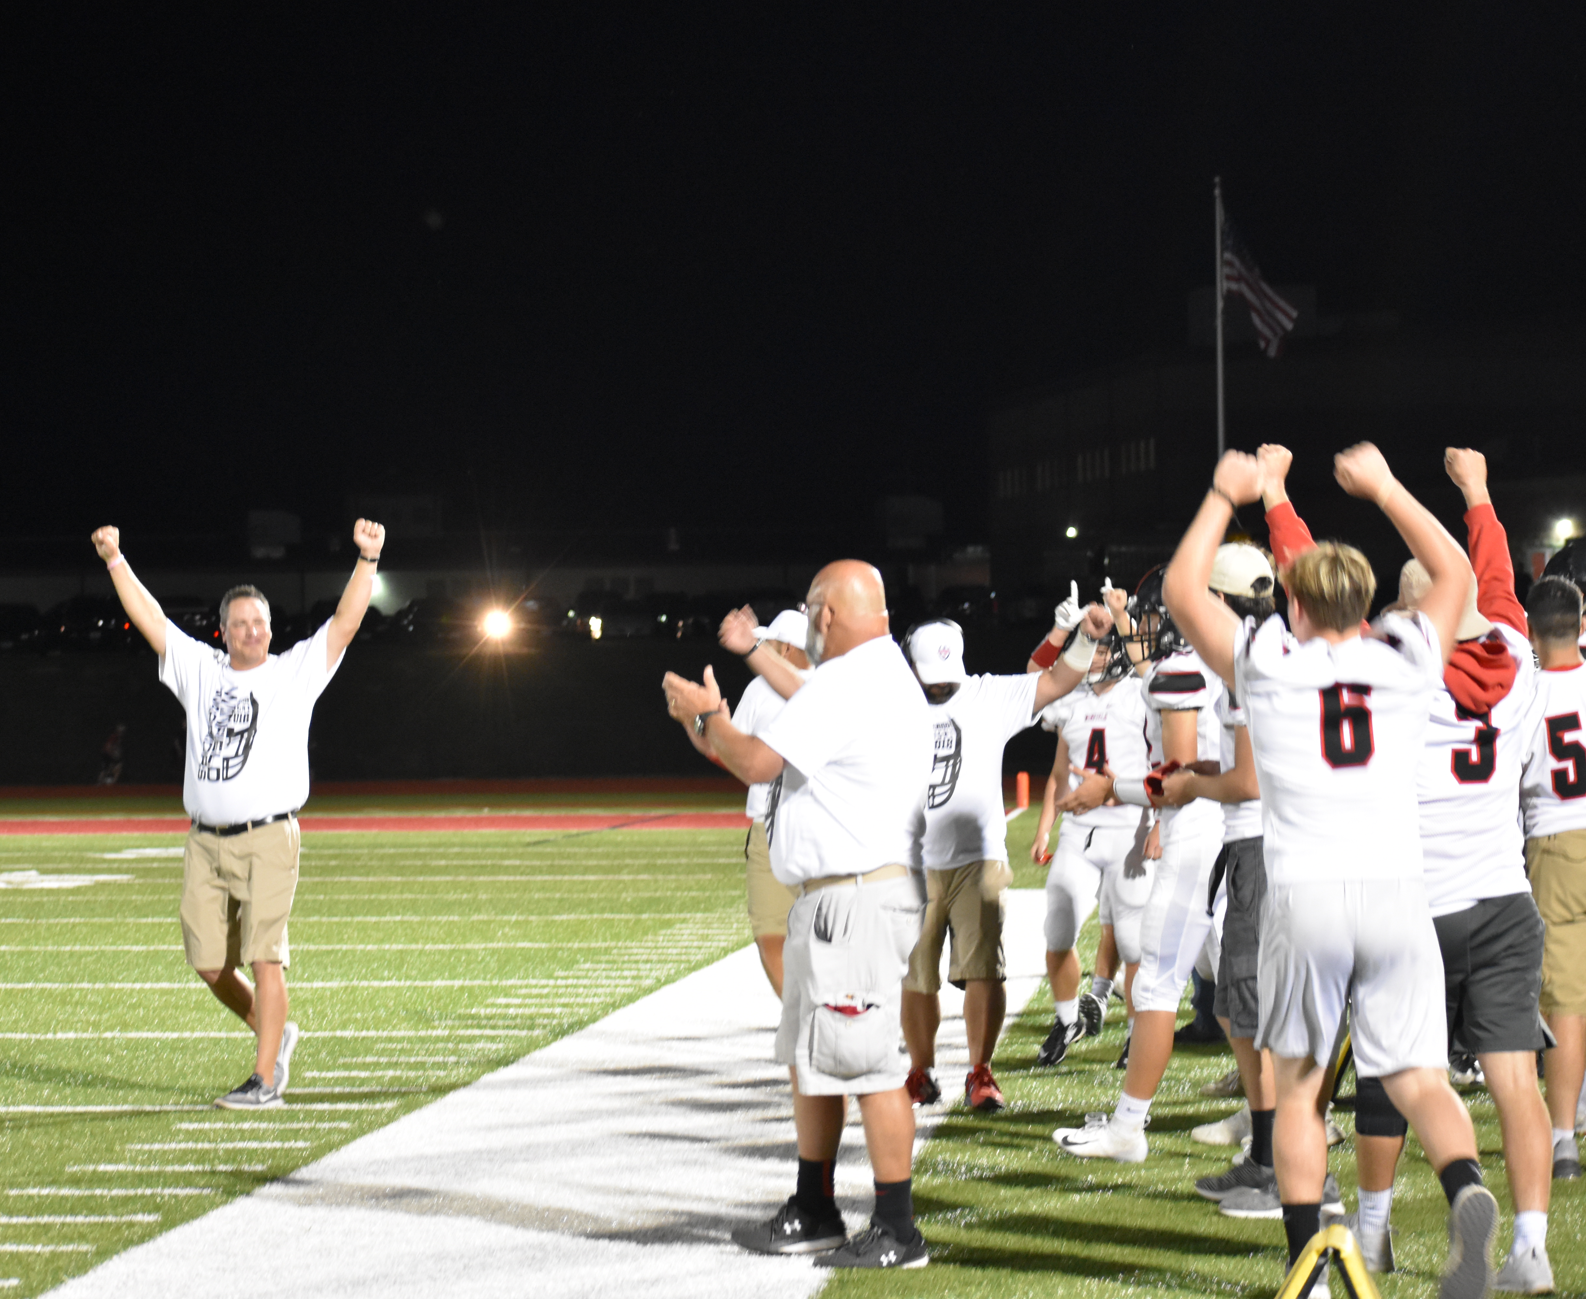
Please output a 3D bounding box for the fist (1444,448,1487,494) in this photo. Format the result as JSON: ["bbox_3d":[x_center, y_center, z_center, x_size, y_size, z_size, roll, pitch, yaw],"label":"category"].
[{"bbox_3d":[1.650,-0.437,13.950,0.100,0.112,0.095,-1,-1,-20],"label":"fist"}]

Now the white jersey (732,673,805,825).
[{"bbox_3d":[0.027,0.388,22.600,0.420,0.640,0.520,-1,-1,27],"label":"white jersey"}]

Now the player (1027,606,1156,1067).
[{"bbox_3d":[1.186,0.735,22.300,0.560,1.800,0.460,-1,-1,18],"label":"player"}]

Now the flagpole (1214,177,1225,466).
[{"bbox_3d":[9.409,-4.790,125.000,0.150,11.300,0.150,-1,-1,0],"label":"flagpole"}]

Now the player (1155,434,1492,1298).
[{"bbox_3d":[1.281,0.534,13.600,0.790,2.050,0.660,-1,-1,-7],"label":"player"}]

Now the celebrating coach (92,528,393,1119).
[{"bbox_3d":[-2.028,0.602,20.800,1.030,2.150,0.550,-1,-1,13],"label":"celebrating coach"}]

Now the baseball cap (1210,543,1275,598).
[{"bbox_3d":[1.277,-0.223,16.350,0.180,0.160,0.270,0,-1,-38],"label":"baseball cap"}]

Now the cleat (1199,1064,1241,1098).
[{"bbox_3d":[1.606,1.555,20.500,0.290,0.120,0.110,-1,-1,9],"label":"cleat"}]

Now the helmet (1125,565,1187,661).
[{"bbox_3d":[1.193,-0.115,17.850,0.320,0.300,0.250,0,-1,-9],"label":"helmet"}]

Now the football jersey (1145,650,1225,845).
[{"bbox_3d":[1.231,0.301,17.850,0.320,0.620,0.500,-1,-1,-5],"label":"football jersey"}]

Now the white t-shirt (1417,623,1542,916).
[{"bbox_3d":[1.612,0.290,13.850,0.500,0.720,0.320,0,-1,-29],"label":"white t-shirt"}]

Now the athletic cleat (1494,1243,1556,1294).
[{"bbox_3d":[1.740,1.493,13.720,0.110,0.130,0.280,0,-1,-30],"label":"athletic cleat"}]

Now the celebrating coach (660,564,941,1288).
[{"bbox_3d":[0.018,0.680,14.550,0.680,1.800,0.560,-1,-1,27],"label":"celebrating coach"}]

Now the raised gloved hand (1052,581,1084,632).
[{"bbox_3d":[1.089,-0.171,22.400,0.140,0.200,0.090,-1,-1,6],"label":"raised gloved hand"}]

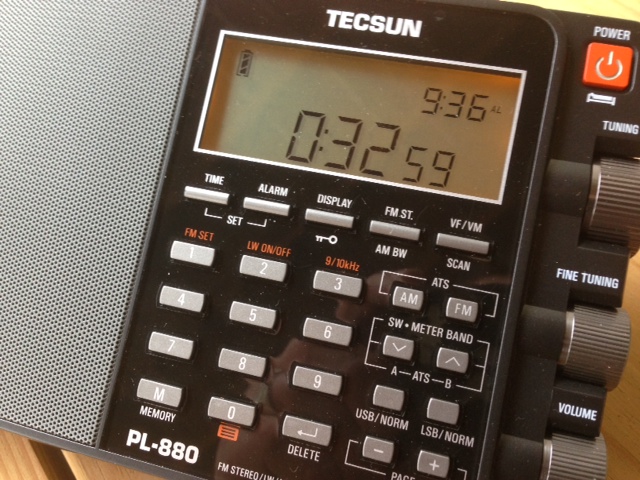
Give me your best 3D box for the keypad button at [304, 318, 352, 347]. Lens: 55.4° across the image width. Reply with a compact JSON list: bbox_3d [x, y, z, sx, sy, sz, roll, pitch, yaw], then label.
[{"bbox_3d":[0.002,0.019,0.127,0.010,0.002,0.004,11,86,11],"label":"keypad button"}]

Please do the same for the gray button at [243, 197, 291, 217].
[{"bbox_3d":[-0.011,-0.007,0.130,0.010,0.002,0.002,11,86,11],"label":"gray button"}]

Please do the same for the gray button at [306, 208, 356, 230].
[{"bbox_3d":[0.002,-0.004,0.127,0.010,0.002,0.002,11,86,11],"label":"gray button"}]

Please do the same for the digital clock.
[{"bbox_3d":[0.007,-0.027,0.131,0.066,0.003,0.027,11,85,11],"label":"digital clock"}]

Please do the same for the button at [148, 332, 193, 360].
[{"bbox_3d":[-0.032,0.023,0.132,0.010,0.002,0.004,11,86,11],"label":"button"}]

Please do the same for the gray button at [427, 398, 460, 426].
[{"bbox_3d":[0.024,0.033,0.119,0.006,0.002,0.004,11,85,11],"label":"gray button"}]

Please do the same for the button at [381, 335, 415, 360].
[{"bbox_3d":[0.016,0.022,0.124,0.006,0.002,0.004,11,86,11],"label":"button"}]

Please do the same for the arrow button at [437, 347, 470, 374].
[{"bbox_3d":[0.026,0.024,0.120,0.006,0.002,0.004,11,86,11],"label":"arrow button"}]

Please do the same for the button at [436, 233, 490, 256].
[{"bbox_3d":[0.028,0.001,0.122,0.010,0.002,0.002,11,86,11],"label":"button"}]

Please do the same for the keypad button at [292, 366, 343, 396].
[{"bbox_3d":[0.000,0.029,0.123,0.010,0.002,0.004,11,85,11],"label":"keypad button"}]

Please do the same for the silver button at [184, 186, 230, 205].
[{"bbox_3d":[-0.025,-0.010,0.135,0.010,0.002,0.002,11,86,11],"label":"silver button"}]

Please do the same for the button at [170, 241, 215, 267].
[{"bbox_3d":[-0.028,0.003,0.134,0.010,0.002,0.004,11,86,11],"label":"button"}]

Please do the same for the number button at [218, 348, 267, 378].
[{"bbox_3d":[-0.016,0.025,0.126,0.010,0.002,0.004,11,85,11],"label":"number button"}]

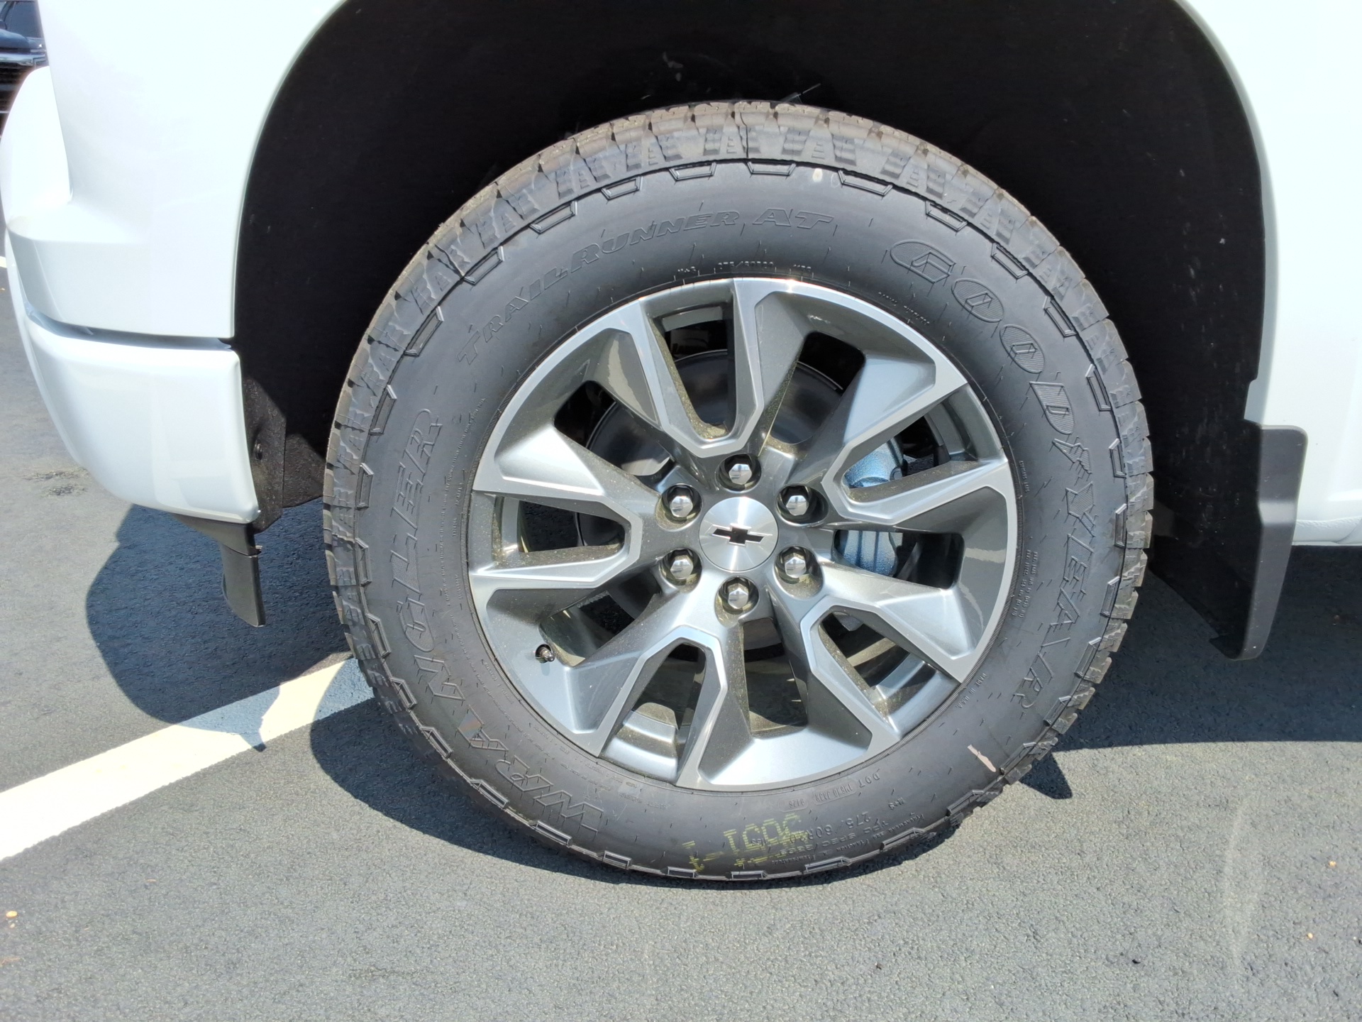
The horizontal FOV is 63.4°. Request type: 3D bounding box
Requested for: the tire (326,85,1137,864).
[{"bbox_3d":[0.058,0.000,1.189,0.836,0.828,0.278,0,20,-2],"label":"tire"}]

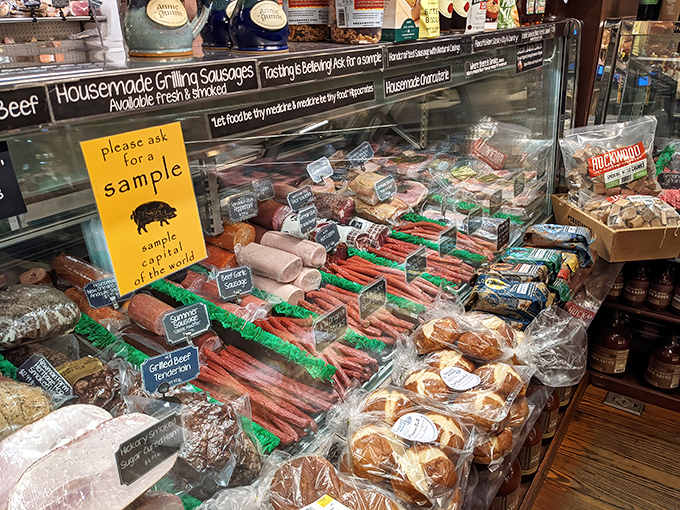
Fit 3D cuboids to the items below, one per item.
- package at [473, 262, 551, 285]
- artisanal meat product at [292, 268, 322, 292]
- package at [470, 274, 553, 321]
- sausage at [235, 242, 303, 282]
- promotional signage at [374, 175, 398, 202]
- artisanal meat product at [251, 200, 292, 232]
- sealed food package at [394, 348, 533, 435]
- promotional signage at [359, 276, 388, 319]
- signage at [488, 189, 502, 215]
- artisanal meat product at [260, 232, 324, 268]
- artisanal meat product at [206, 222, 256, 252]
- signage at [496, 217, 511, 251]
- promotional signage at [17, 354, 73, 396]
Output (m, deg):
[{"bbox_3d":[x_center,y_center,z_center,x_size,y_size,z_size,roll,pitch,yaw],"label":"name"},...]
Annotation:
[{"bbox_3d":[0.423,0.064,1.279,0.162,0.057,0.075,10,27,24],"label":"package"},{"bbox_3d":[-0.131,0.040,1.322,0.155,0.057,0.057,16,30,32],"label":"artisanal meat product"},{"bbox_3d":[0.387,0.098,1.196,0.162,0.057,0.075,10,27,24],"label":"package"},{"bbox_3d":[-0.175,0.013,1.273,0.155,0.057,0.057,16,30,32],"label":"sausage"},{"bbox_3d":[0.144,-0.209,1.646,0.089,0.056,0.005,-33,21,-36],"label":"promotional signage"},{"bbox_3d":[-0.241,-0.131,1.541,0.180,0.062,0.062,16,30,32],"label":"artisanal meat product"},{"bbox_3d":[0.245,0.269,1.060,0.230,0.070,0.190,20,32,32],"label":"sealed food package"},{"bbox_3d":[0.079,0.105,1.250,0.006,0.074,0.098,16,29,39],"label":"promotional signage"},{"bbox_3d":[0.547,-0.185,1.860,0.006,0.076,0.102,11,25,35],"label":"signage"},{"bbox_3d":[-0.137,-0.022,1.543,0.205,0.072,0.072,16,29,33],"label":"artisanal meat product"},{"bbox_3d":[-0.366,-0.082,1.650,0.200,0.077,0.077,16,29,33],"label":"artisanal meat product"},{"bbox_3d":[0.471,-0.059,1.520,0.006,0.077,0.100,10,26,34],"label":"signage"},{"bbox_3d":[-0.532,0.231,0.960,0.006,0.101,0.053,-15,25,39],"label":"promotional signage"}]

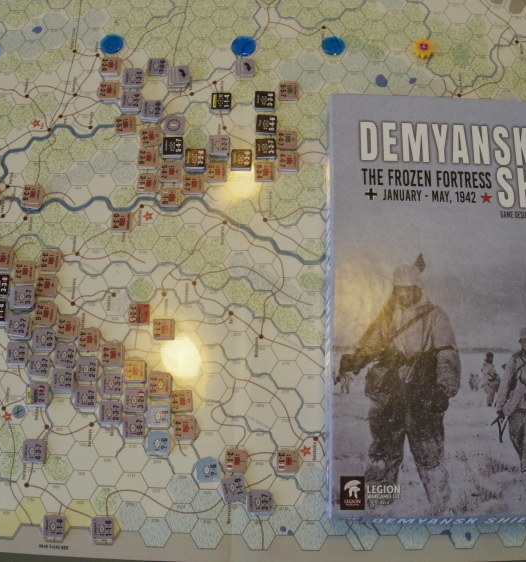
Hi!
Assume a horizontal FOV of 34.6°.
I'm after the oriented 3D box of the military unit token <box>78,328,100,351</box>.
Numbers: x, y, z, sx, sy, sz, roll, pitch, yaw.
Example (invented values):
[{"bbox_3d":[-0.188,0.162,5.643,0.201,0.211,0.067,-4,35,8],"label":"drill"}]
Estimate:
[{"bbox_3d":[-0.122,0.042,0.592,0.015,0.003,0.015,1,73,1],"label":"military unit token"}]

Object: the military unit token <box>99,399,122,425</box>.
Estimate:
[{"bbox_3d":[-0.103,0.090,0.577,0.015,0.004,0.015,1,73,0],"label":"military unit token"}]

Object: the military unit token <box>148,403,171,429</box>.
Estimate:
[{"bbox_3d":[-0.073,0.095,0.593,0.015,0.003,0.015,-1,72,1],"label":"military unit token"}]

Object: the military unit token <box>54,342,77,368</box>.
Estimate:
[{"bbox_3d":[-0.138,0.051,0.591,0.015,0.003,0.015,1,73,1],"label":"military unit token"}]

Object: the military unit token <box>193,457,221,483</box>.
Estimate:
[{"bbox_3d":[-0.038,0.129,0.581,0.015,0.003,0.015,-2,72,1],"label":"military unit token"}]

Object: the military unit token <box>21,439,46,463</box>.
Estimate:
[{"bbox_3d":[-0.159,0.118,0.587,0.015,0.003,0.015,-1,72,1],"label":"military unit token"}]

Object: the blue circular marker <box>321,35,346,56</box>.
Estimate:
[{"bbox_3d":[0.056,-0.190,0.680,0.019,0.002,0.019,0,72,1],"label":"blue circular marker"}]

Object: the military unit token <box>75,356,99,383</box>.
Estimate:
[{"bbox_3d":[-0.123,0.062,0.591,0.016,0.003,0.016,1,73,1],"label":"military unit token"}]

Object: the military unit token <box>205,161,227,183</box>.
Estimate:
[{"bbox_3d":[-0.037,-0.084,0.648,0.015,0.003,0.015,1,73,2],"label":"military unit token"}]

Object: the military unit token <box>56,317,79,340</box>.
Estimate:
[{"bbox_3d":[-0.139,0.034,0.600,0.016,0.004,0.016,3,73,1],"label":"military unit token"}]

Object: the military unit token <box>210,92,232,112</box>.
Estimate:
[{"bbox_3d":[-0.032,-0.137,0.648,0.016,0.004,0.016,1,73,1],"label":"military unit token"}]

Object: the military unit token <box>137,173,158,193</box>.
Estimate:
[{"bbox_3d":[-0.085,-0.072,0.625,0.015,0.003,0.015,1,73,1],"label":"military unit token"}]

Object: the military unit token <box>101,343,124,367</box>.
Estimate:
[{"bbox_3d":[-0.105,0.052,0.593,0.016,0.004,0.016,1,73,1],"label":"military unit token"}]

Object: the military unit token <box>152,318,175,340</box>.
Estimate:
[{"bbox_3d":[-0.069,0.034,0.591,0.015,0.002,0.015,1,73,1],"label":"military unit token"}]

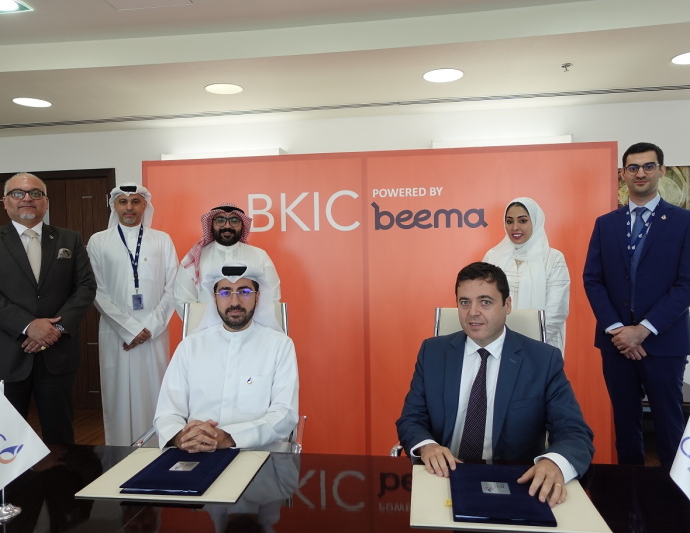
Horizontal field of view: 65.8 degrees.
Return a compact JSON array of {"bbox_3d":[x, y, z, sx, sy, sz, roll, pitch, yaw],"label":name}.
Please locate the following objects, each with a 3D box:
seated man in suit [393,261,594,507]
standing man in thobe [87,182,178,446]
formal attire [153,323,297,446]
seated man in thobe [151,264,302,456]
[{"bbox_3d":[0.431,0.658,1.590,0.570,1.320,0.680,-1,2,14],"label":"seated man in suit"},{"bbox_3d":[-1.183,0.418,2.983,0.480,1.775,0.340,-2,2,-20],"label":"standing man in thobe"},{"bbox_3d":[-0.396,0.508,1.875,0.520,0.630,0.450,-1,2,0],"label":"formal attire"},{"bbox_3d":[-0.384,0.660,1.819,0.530,1.330,0.680,-1,2,0],"label":"seated man in thobe"}]

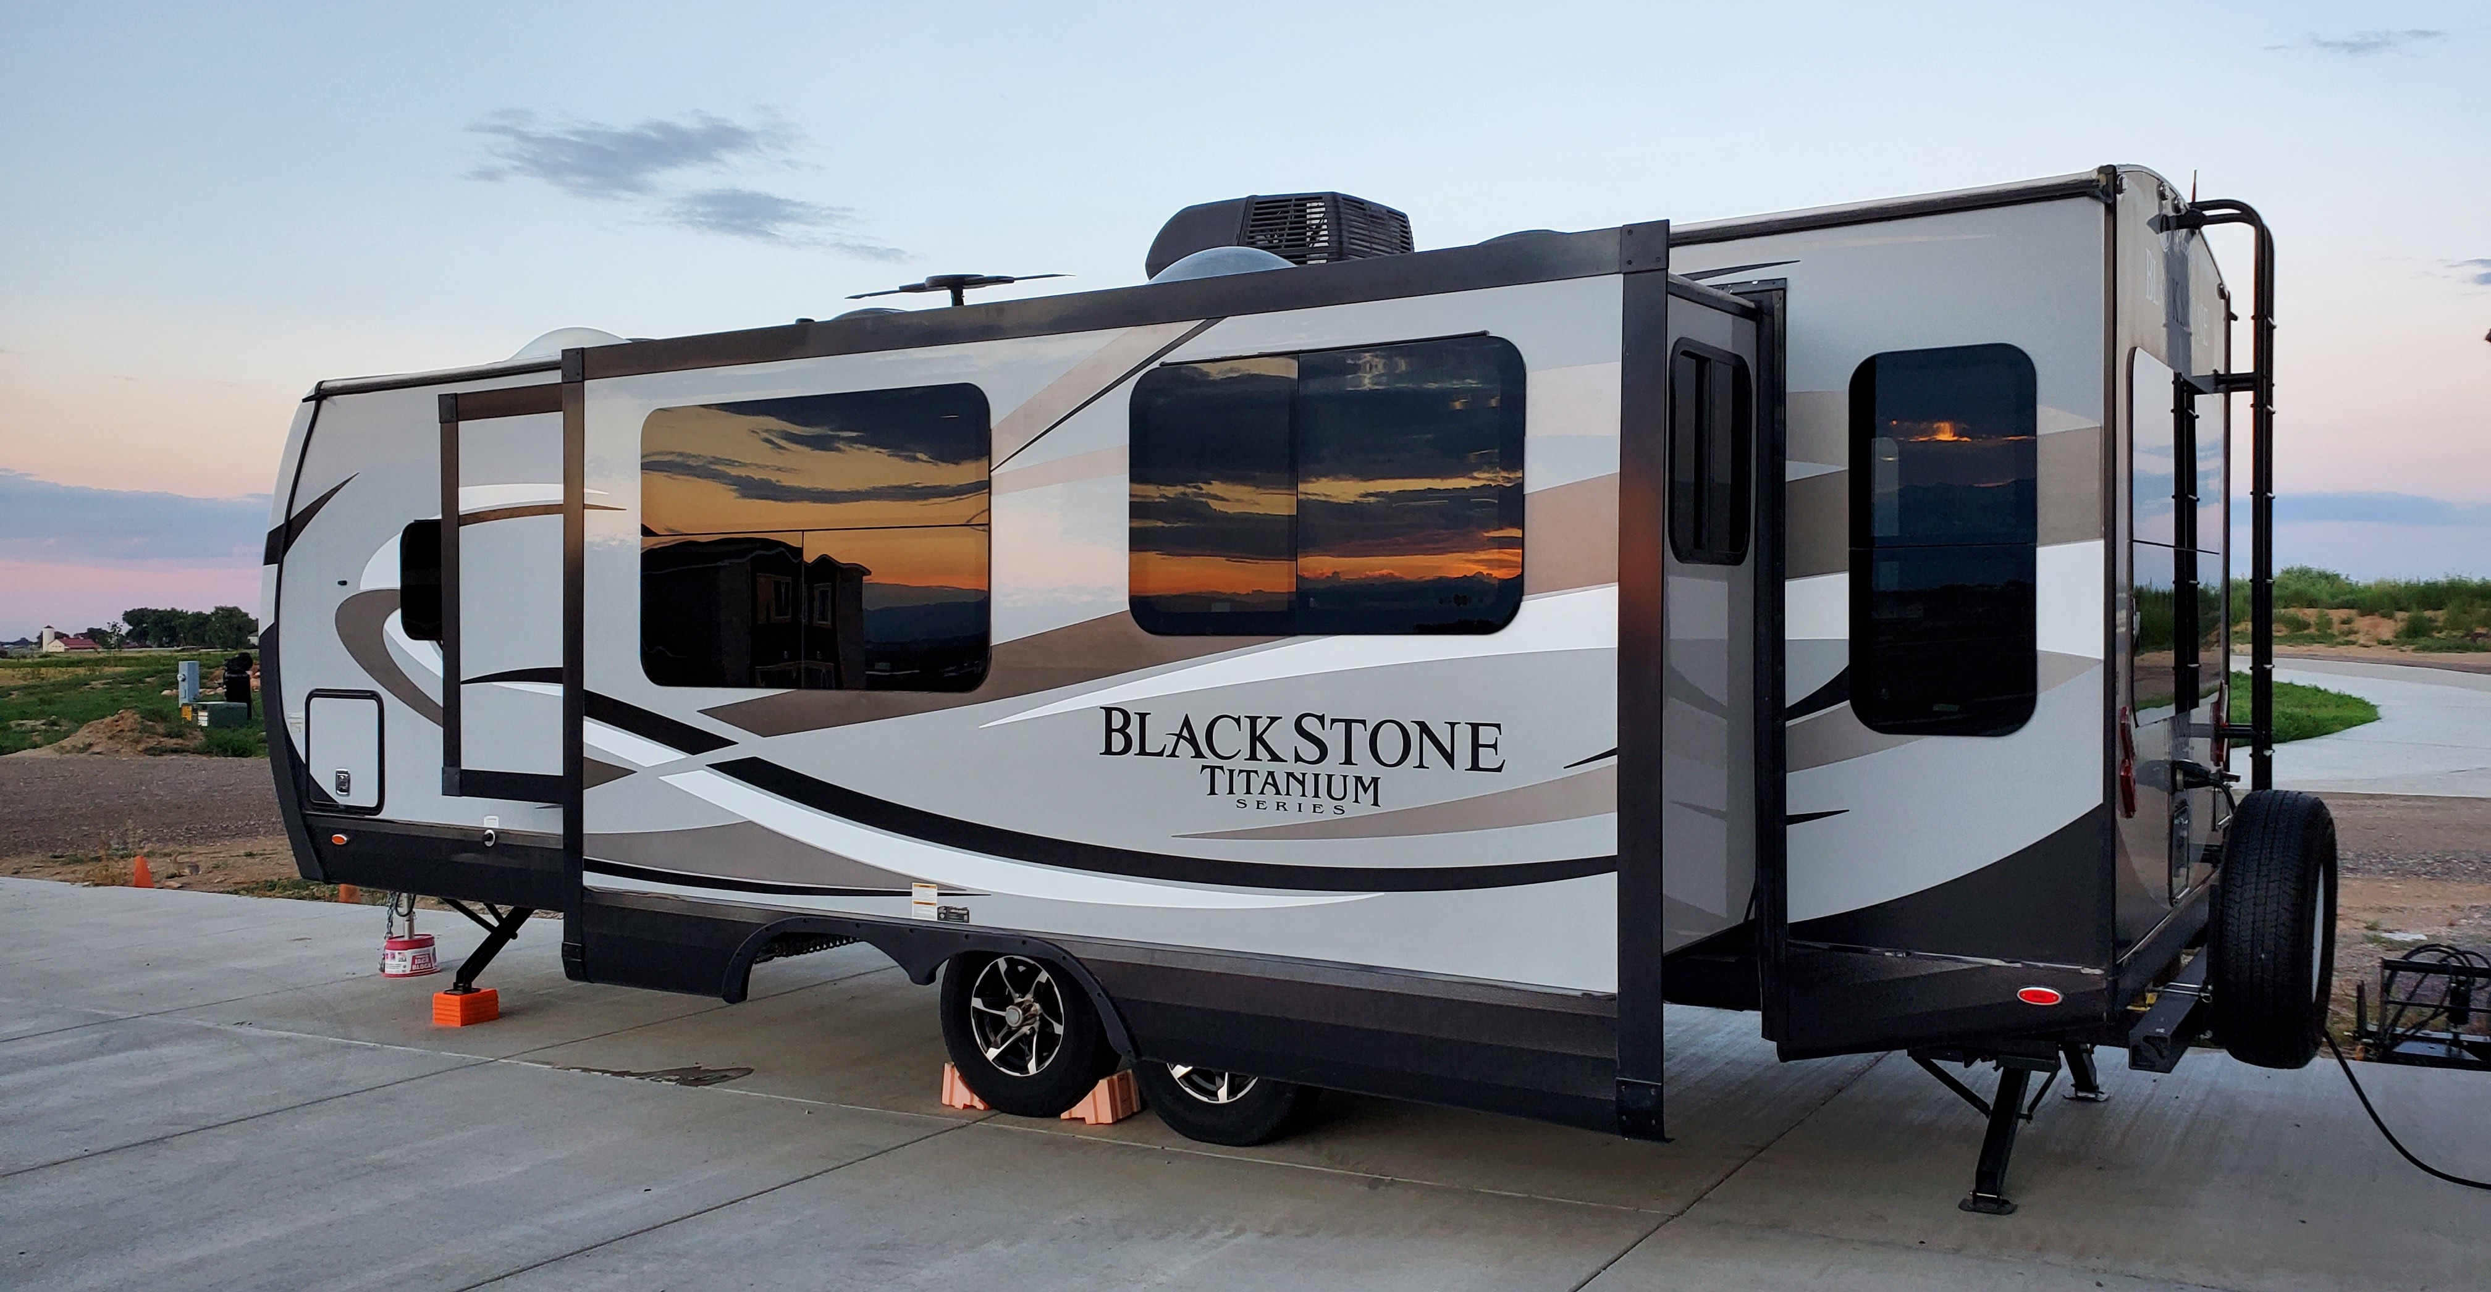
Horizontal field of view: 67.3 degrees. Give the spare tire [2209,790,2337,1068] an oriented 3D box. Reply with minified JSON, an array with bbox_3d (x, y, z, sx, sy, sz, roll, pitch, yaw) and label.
[{"bbox_3d":[2.734,0.753,4.973,0.235,0.750,0.750,0,1,33],"label":"spare tire"}]

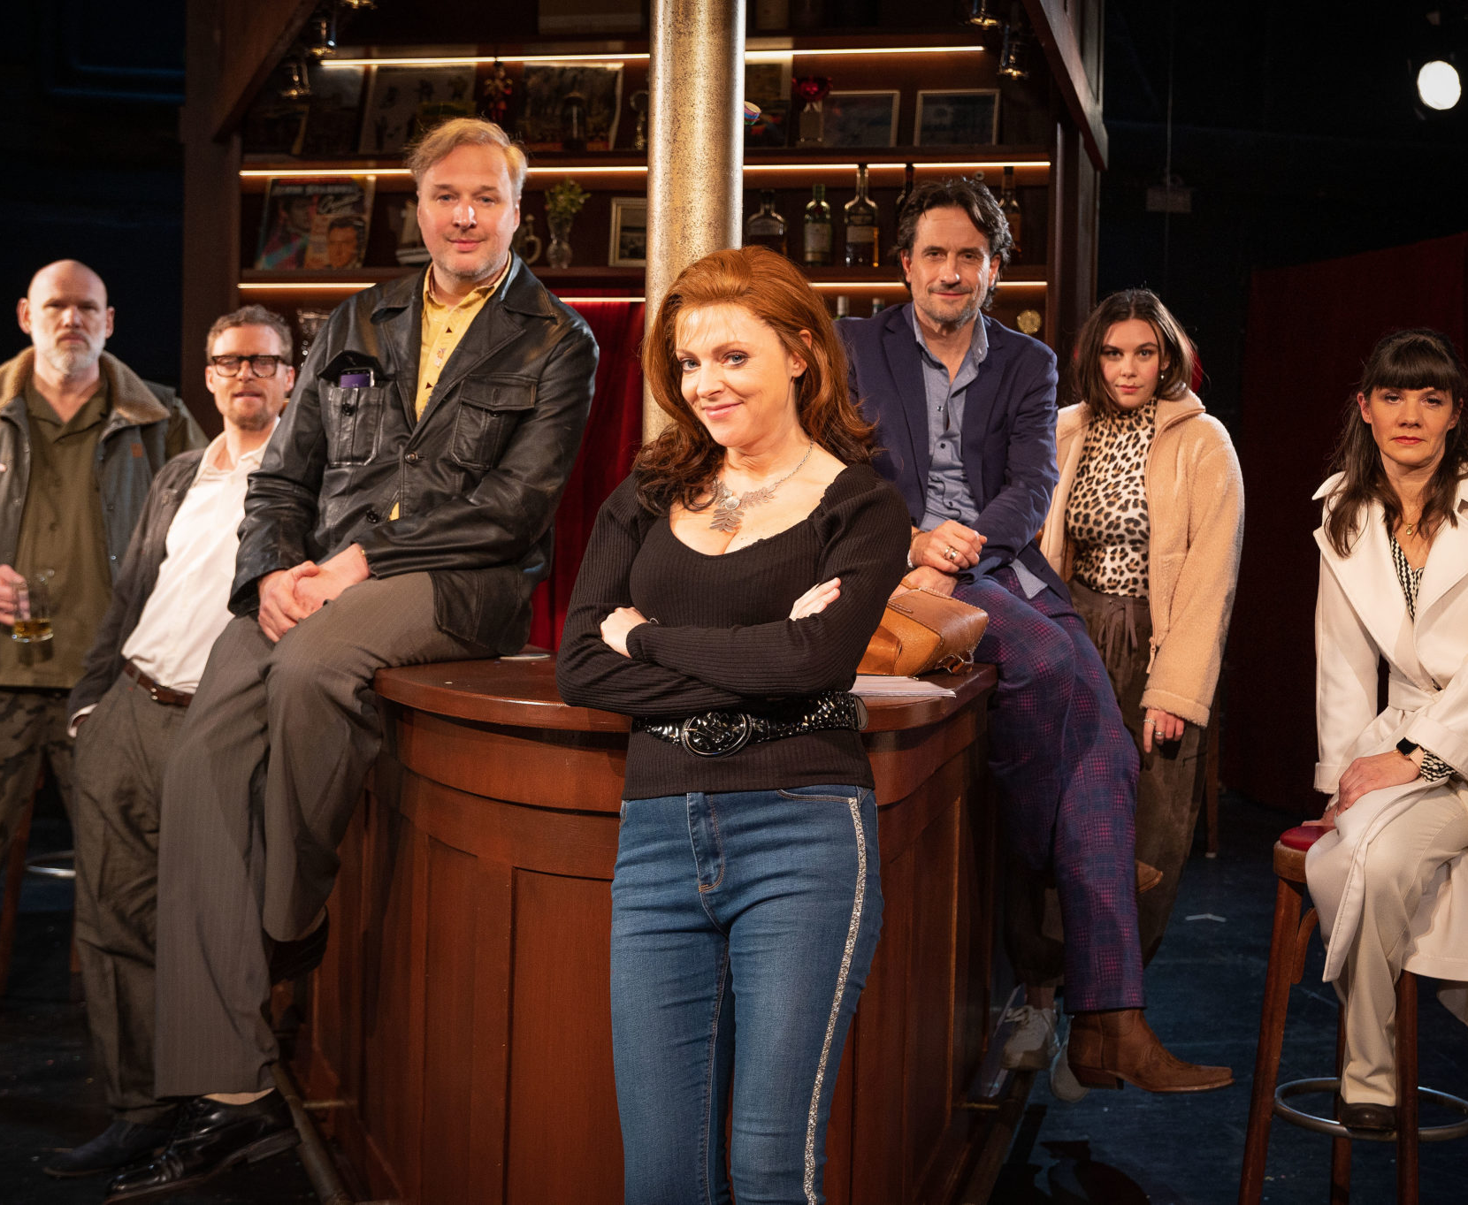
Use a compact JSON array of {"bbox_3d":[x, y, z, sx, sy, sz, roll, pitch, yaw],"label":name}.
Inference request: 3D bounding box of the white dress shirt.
[{"bbox_3d":[-1.049,-0.077,3.980,0.420,0.530,0.260,12,-9,22],"label":"white dress shirt"}]

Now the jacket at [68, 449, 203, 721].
[{"bbox_3d":[-1.065,-0.038,4.000,0.490,0.620,0.300,12,-9,22],"label":"jacket"}]

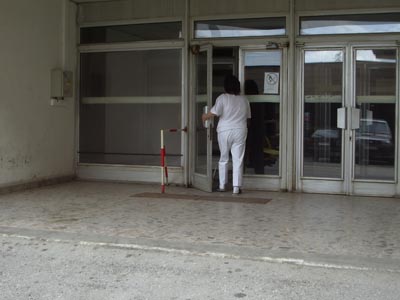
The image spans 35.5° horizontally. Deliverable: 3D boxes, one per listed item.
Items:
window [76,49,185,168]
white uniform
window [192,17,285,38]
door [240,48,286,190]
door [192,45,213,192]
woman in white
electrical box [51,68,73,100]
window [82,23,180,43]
[{"bbox_3d":[-1.090,-0.634,9.581,1.783,1.772,0.070,2,4,21],"label":"window"},{"bbox_3d":[0.435,-0.132,8.683,0.500,1.317,0.360,1,4,12],"label":"white uniform"},{"bbox_3d":[0.561,-1.728,8.869,1.377,0.263,0.070,2,4,21],"label":"window"},{"bbox_3d":[0.889,-0.424,8.821,0.679,2.027,0.060,2,4,21],"label":"door"},{"bbox_3d":[0.040,-0.439,8.919,0.060,2.027,0.631,-1,4,-25],"label":"door"},{"bbox_3d":[0.394,-0.226,8.694,0.580,1.633,0.460,1,4,12],"label":"woman in white"},{"bbox_3d":[-2.078,-0.991,9.412,0.210,0.418,0.261,2,4,21],"label":"electrical box"},{"bbox_3d":[-1.073,-1.775,9.504,1.751,0.267,0.070,2,4,21],"label":"window"}]

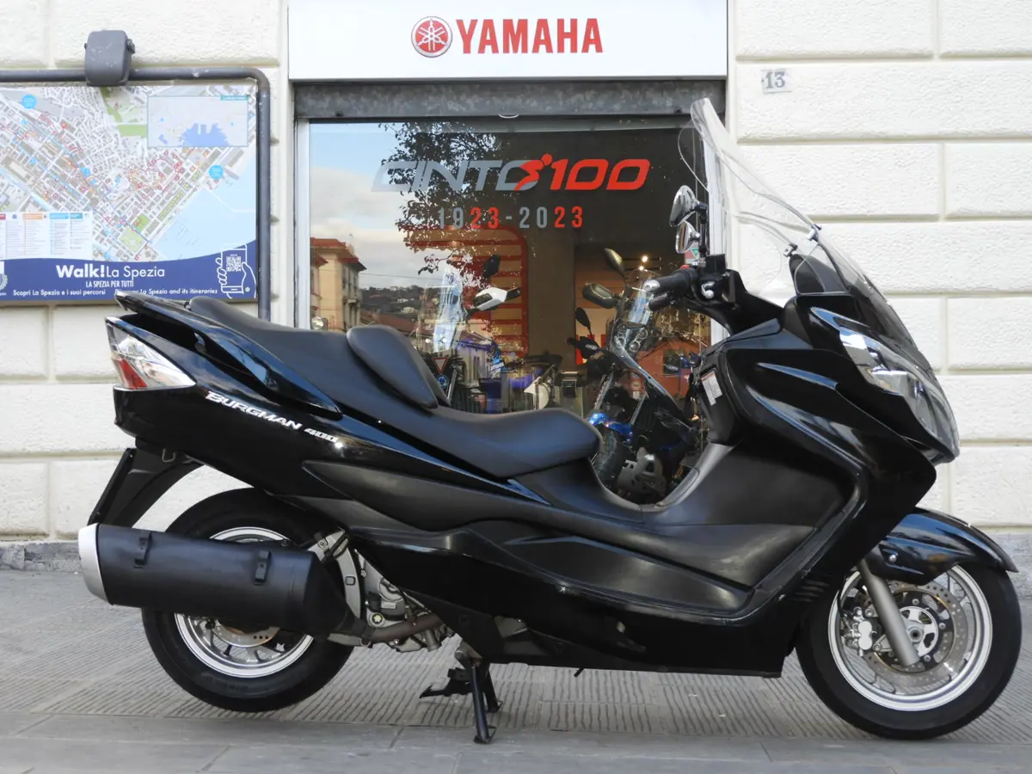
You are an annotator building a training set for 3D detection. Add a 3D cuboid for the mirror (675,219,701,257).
[{"bbox_3d":[0.444,-0.386,4.244,0.060,0.090,0.145,8,-1,-7],"label":"mirror"}]

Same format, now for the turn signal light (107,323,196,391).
[{"bbox_3d":[-0.868,-0.073,3.897,0.205,0.155,0.130,0,0,5],"label":"turn signal light"}]

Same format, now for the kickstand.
[{"bbox_3d":[-0.130,0.726,3.973,0.185,0.190,0.370,0,0,5],"label":"kickstand"}]

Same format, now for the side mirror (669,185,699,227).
[{"bbox_3d":[0.372,-0.398,3.608,0.058,0.092,0.145,15,4,16],"label":"side mirror"}]

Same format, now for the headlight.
[{"bbox_3d":[0.854,-0.007,3.771,0.325,0.330,0.220,0,0,5],"label":"headlight"}]

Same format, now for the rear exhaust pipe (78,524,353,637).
[{"bbox_3d":[-0.701,0.448,3.802,0.620,0.180,0.165,7,1,5],"label":"rear exhaust pipe"}]

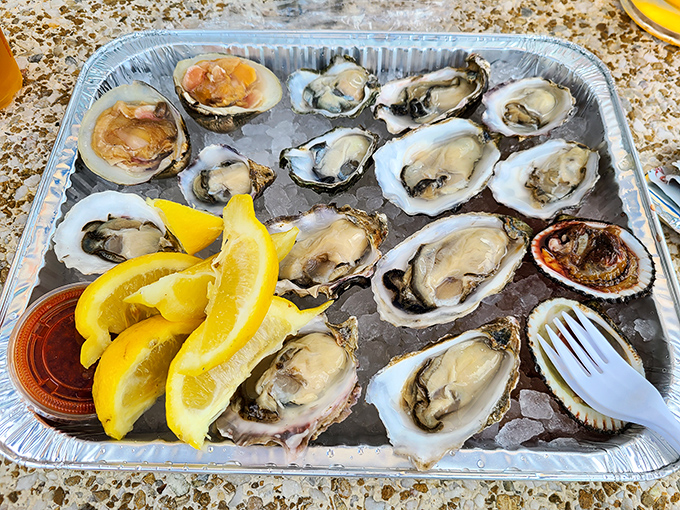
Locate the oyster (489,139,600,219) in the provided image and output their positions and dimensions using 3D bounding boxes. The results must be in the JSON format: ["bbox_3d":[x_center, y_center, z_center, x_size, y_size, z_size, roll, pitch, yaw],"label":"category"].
[{"bbox_3d":[0.119,-0.041,0.292,0.070,0.022,0.043,-26,64,-14],"label":"oyster"}]

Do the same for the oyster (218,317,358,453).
[{"bbox_3d":[-0.021,0.059,0.227,0.077,0.027,0.046,-40,68,-20],"label":"oyster"}]

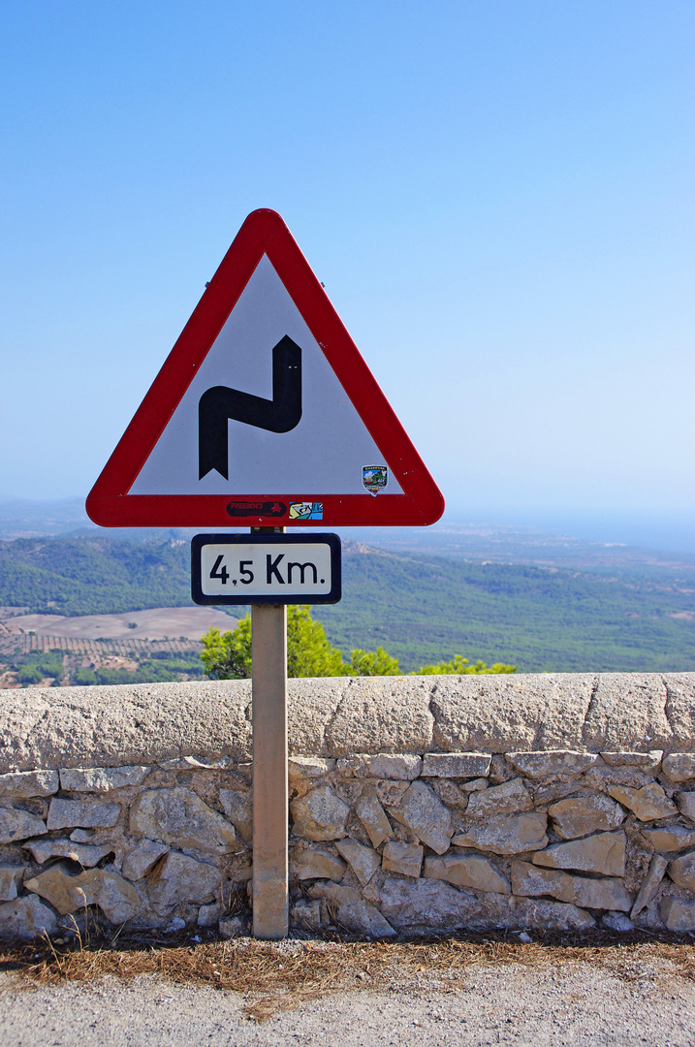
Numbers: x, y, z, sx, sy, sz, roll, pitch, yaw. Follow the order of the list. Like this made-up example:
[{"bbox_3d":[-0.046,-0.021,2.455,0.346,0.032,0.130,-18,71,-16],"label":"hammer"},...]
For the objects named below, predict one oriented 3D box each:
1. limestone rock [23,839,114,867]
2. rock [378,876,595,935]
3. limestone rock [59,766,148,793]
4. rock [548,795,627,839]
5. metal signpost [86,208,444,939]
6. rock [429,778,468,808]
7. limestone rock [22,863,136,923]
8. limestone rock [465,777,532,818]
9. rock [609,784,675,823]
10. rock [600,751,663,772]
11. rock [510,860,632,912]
[{"bbox_3d":[-0.717,0.855,4.606,0.243,0.070,0.140,0,1,7],"label":"limestone rock"},{"bbox_3d":[0.363,0.967,4.515,0.549,0.133,0.200,0,1,7],"label":"rock"},{"bbox_3d":[-0.624,0.658,4.535,0.235,0.067,0.150,0,1,0],"label":"limestone rock"},{"bbox_3d":[0.610,0.738,4.452,0.188,0.108,0.140,0,1,7],"label":"rock"},{"bbox_3d":[-0.203,0.125,4.393,0.900,1.825,0.090,0,1,8],"label":"metal signpost"},{"bbox_3d":[0.261,0.681,4.465,0.098,0.072,0.090,0,1,7],"label":"rock"},{"bbox_3d":[-0.682,0.952,4.535,0.297,0.152,0.170,0,1,0],"label":"limestone rock"},{"bbox_3d":[0.390,0.694,4.471,0.166,0.100,0.130,0,1,7],"label":"limestone rock"},{"bbox_3d":[0.761,0.719,4.530,0.185,0.100,0.140,0,1,0],"label":"rock"},{"bbox_3d":[0.731,0.614,4.525,0.165,0.055,0.130,0,1,0],"label":"rock"},{"bbox_3d":[0.573,0.913,4.475,0.305,0.120,0.170,0,1,7],"label":"rock"}]

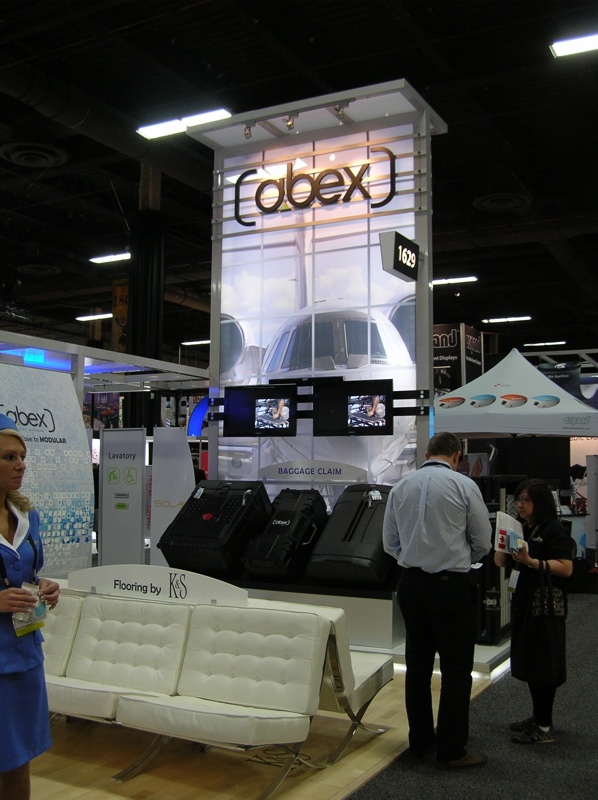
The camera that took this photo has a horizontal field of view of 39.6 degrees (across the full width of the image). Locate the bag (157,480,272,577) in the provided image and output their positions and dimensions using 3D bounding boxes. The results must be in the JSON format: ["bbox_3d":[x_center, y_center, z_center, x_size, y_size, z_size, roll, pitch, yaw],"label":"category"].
[{"bbox_3d":[-0.815,1.284,8.411,0.740,0.389,0.942,-2,35,28],"label":"bag"}]

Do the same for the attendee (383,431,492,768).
[{"bbox_3d":[0.783,1.093,4.730,0.505,1.812,0.376,-4,-6,40],"label":"attendee"}]

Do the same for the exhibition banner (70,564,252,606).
[{"bbox_3d":[-0.896,1.105,5.095,1.378,0.170,0.025,-2,-6,28],"label":"exhibition banner"}]

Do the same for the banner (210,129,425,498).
[{"bbox_3d":[0.154,-0.746,8.726,2.396,3.891,0.119,-2,-6,28],"label":"banner"}]

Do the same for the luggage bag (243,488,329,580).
[{"bbox_3d":[-0.128,1.304,8.110,0.474,0.248,0.953,-3,34,27],"label":"luggage bag"}]

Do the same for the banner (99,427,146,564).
[{"bbox_3d":[-1.885,1.326,8.903,0.617,2.034,0.059,-2,-6,28],"label":"banner"}]

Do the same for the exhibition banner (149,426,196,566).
[{"bbox_3d":[-1.310,1.311,8.743,0.609,2.048,0.050,-2,-6,28],"label":"exhibition banner"}]

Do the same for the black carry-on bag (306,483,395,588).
[{"bbox_3d":[0.599,1.241,7.711,0.624,0.316,1.002,-2,35,28],"label":"black carry-on bag"}]

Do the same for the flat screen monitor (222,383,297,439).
[{"bbox_3d":[-0.389,0.121,8.803,0.883,0.541,0.099,-2,-6,28],"label":"flat screen monitor"}]

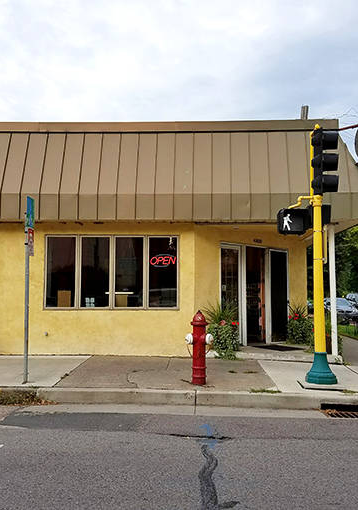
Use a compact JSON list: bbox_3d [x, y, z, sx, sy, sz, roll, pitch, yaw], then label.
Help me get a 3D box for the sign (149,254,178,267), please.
[{"bbox_3d":[-0.357,0.136,11.800,0.635,0.306,0.060,0,-4,1],"label":"sign"}]

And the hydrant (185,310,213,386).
[{"bbox_3d":[0.326,1.458,8.149,0.450,1.170,0.320,0,-5,1],"label":"hydrant"}]

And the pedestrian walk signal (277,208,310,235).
[{"bbox_3d":[1.922,-0.567,8.650,0.470,0.430,0.220,0,-5,1],"label":"pedestrian walk signal"}]

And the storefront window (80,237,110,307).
[{"bbox_3d":[-1.887,0.377,11.407,0.713,1.622,0.100,0,-5,1],"label":"storefront window"}]

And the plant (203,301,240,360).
[{"bbox_3d":[0.962,1.682,11.556,0.860,1.300,0.800,0,-4,0],"label":"plant"}]

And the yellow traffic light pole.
[{"bbox_3d":[2.328,-0.063,8.430,0.520,4.277,0.500,0,-4,6],"label":"yellow traffic light pole"}]

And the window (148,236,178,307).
[{"bbox_3d":[-0.362,0.377,11.388,0.701,1.619,0.100,0,-5,1],"label":"window"}]

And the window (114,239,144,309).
[{"bbox_3d":[-1.121,0.377,11.397,0.701,1.621,0.100,0,-5,1],"label":"window"}]

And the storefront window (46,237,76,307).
[{"bbox_3d":[-2.725,0.387,11.743,0.713,1.633,0.100,0,-4,1],"label":"storefront window"}]

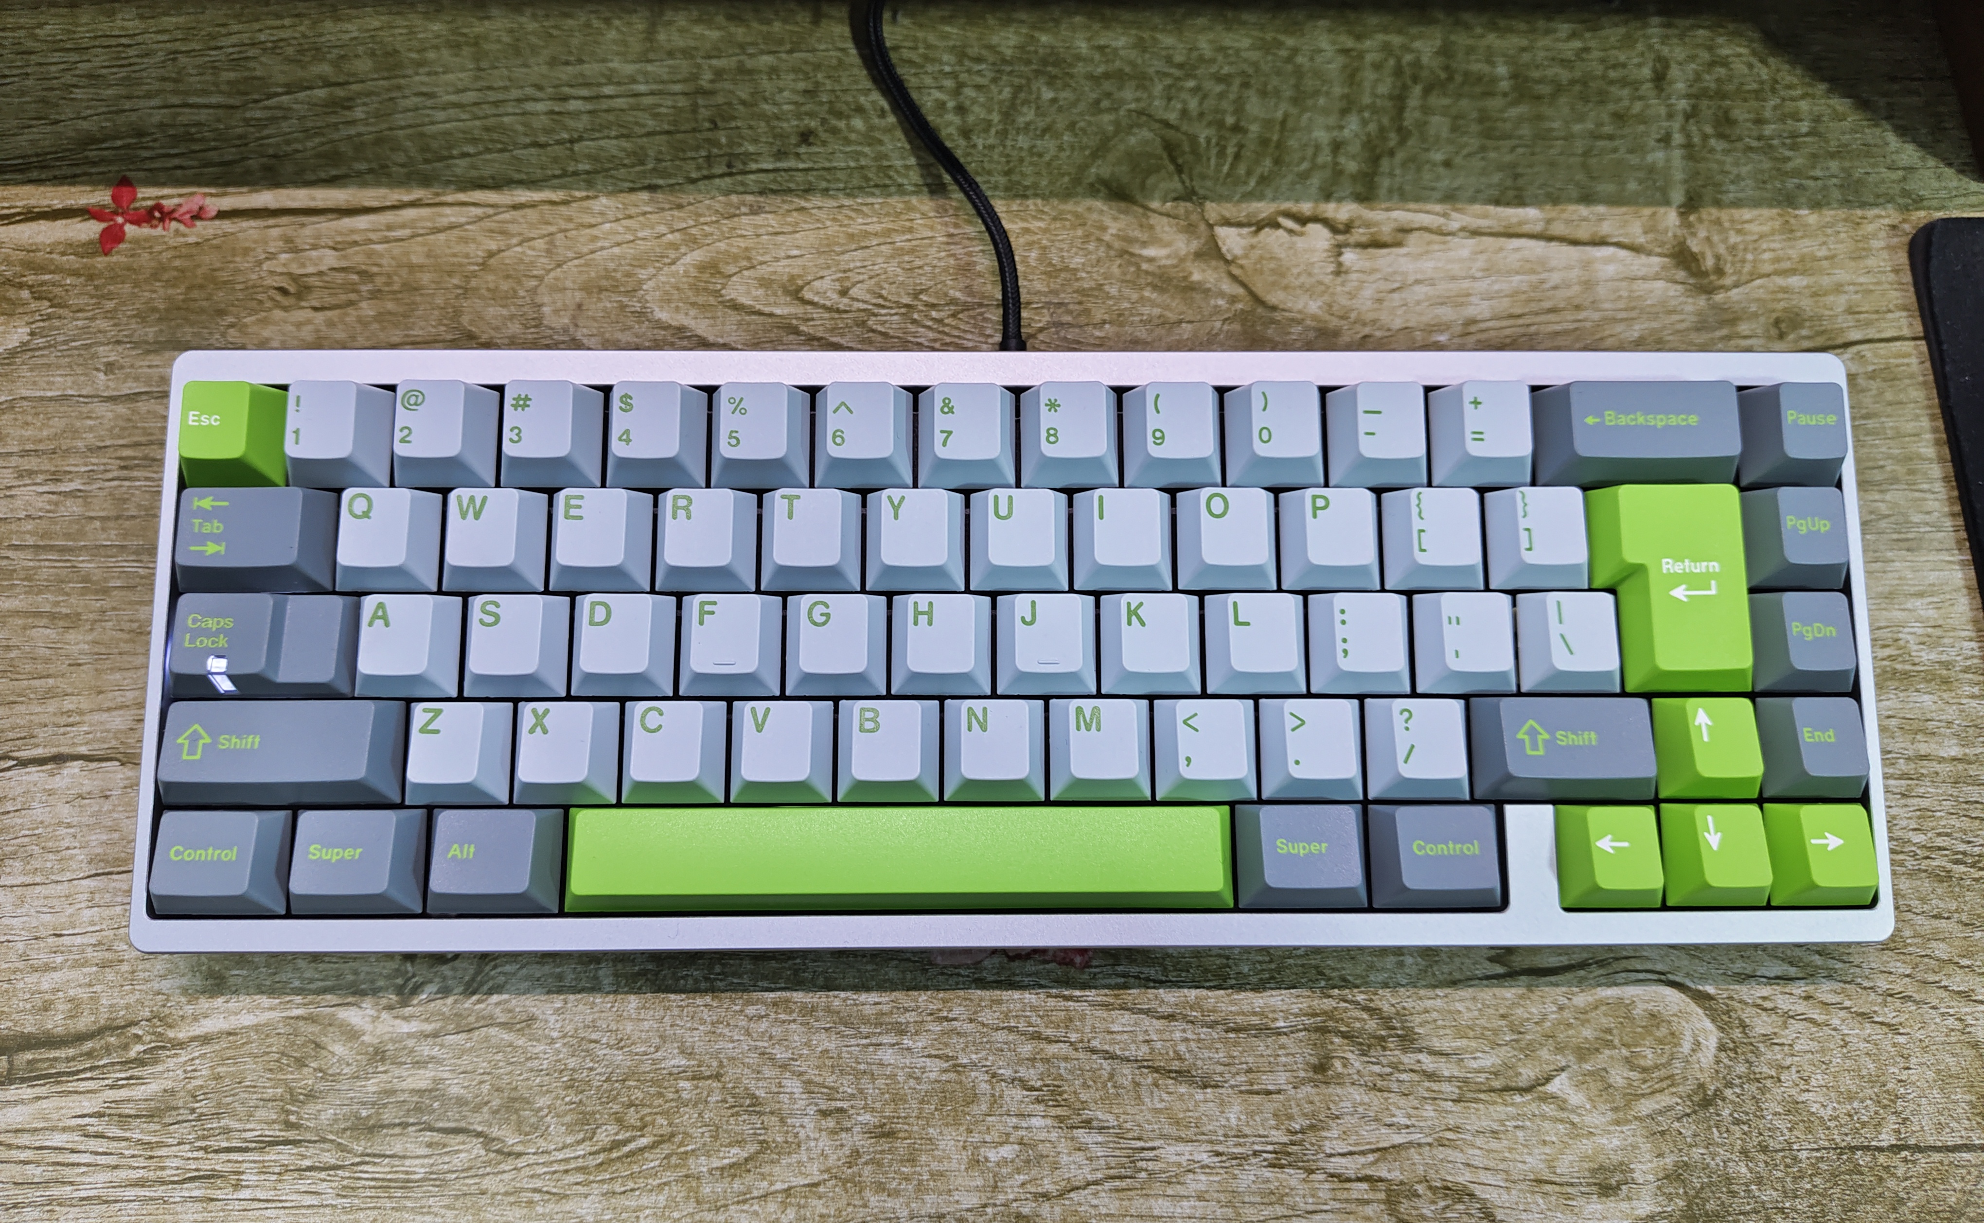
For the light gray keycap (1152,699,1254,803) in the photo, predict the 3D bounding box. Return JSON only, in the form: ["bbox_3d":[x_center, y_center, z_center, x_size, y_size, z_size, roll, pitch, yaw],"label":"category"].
[{"bbox_3d":[0.039,0.024,0.244,0.018,0.008,0.018,0,83,-1],"label":"light gray keycap"}]

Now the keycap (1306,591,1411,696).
[{"bbox_3d":[0.067,0.006,0.247,0.018,0.007,0.018,0,83,-1],"label":"keycap"}]

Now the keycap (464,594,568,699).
[{"bbox_3d":[-0.085,0.006,0.245,0.018,0.007,0.018,0,82,-1],"label":"keycap"}]

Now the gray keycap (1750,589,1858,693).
[{"bbox_3d":[0.148,0.005,0.248,0.018,0.007,0.018,0,83,-1],"label":"gray keycap"}]

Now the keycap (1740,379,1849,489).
[{"bbox_3d":[0.148,-0.033,0.252,0.018,0.009,0.018,0,83,-1],"label":"keycap"}]

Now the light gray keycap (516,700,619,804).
[{"bbox_3d":[-0.076,0.025,0.242,0.018,0.008,0.018,0,82,-1],"label":"light gray keycap"}]

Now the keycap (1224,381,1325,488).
[{"bbox_3d":[0.053,-0.032,0.251,0.018,0.009,0.018,0,82,-1],"label":"keycap"}]

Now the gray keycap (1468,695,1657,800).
[{"bbox_3d":[0.103,0.024,0.245,0.032,0.008,0.018,0,83,-1],"label":"gray keycap"}]

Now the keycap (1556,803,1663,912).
[{"bbox_3d":[0.110,0.043,0.242,0.018,0.008,0.018,0,83,-1],"label":"keycap"}]

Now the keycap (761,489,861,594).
[{"bbox_3d":[-0.033,-0.013,0.247,0.018,0.007,0.018,0,83,-1],"label":"keycap"}]

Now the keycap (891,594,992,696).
[{"bbox_3d":[-0.009,0.006,0.245,0.018,0.007,0.018,0,83,-1],"label":"keycap"}]

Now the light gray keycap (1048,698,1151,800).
[{"bbox_3d":[0.020,0.024,0.243,0.018,0.008,0.018,0,82,-1],"label":"light gray keycap"}]

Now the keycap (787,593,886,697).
[{"bbox_3d":[-0.028,0.006,0.245,0.018,0.007,0.018,0,83,-1],"label":"keycap"}]

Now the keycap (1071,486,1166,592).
[{"bbox_3d":[0.024,-0.013,0.249,0.018,0.007,0.018,0,82,-1],"label":"keycap"}]

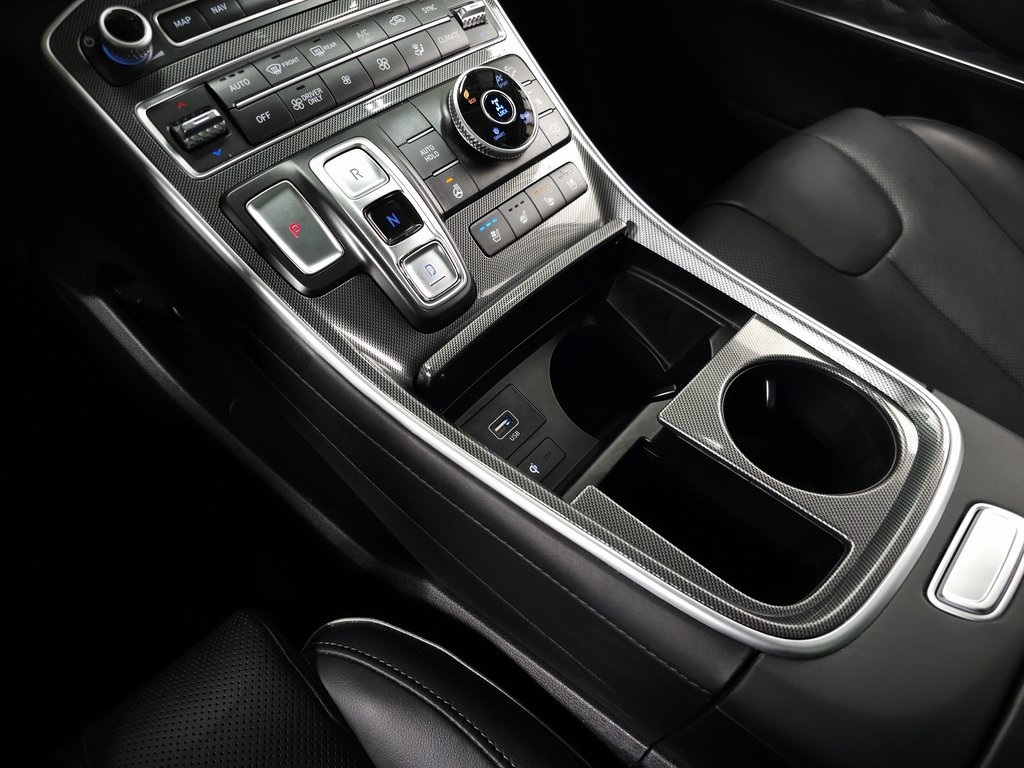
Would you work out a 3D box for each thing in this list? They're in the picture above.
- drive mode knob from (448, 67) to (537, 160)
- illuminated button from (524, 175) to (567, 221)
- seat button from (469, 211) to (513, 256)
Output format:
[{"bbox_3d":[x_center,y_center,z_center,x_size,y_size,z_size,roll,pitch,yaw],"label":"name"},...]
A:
[{"bbox_3d":[-0.011,-0.152,0.388,0.053,0.017,0.053,8,71,-26],"label":"drive mode knob"},{"bbox_3d":[0.019,-0.110,0.408,0.024,0.006,0.020,-39,95,-31],"label":"illuminated button"},{"bbox_3d":[-0.011,-0.083,0.383,0.024,0.006,0.021,-39,95,-31],"label":"seat button"}]

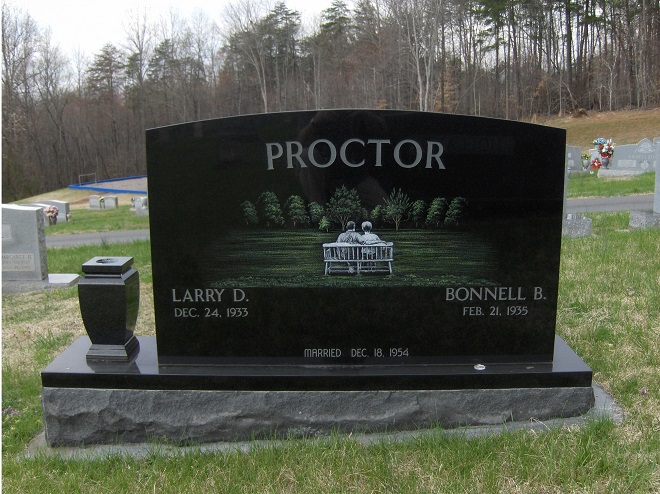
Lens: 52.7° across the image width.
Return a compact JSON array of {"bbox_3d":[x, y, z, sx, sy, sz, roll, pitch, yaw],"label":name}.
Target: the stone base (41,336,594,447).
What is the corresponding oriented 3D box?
[{"bbox_3d":[-0.040,0.456,2.190,1.680,0.210,0.345,0,12,0],"label":"stone base"}]

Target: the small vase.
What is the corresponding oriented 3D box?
[{"bbox_3d":[-0.709,0.199,2.155,0.150,0.310,0.150,0,12,0],"label":"small vase"}]

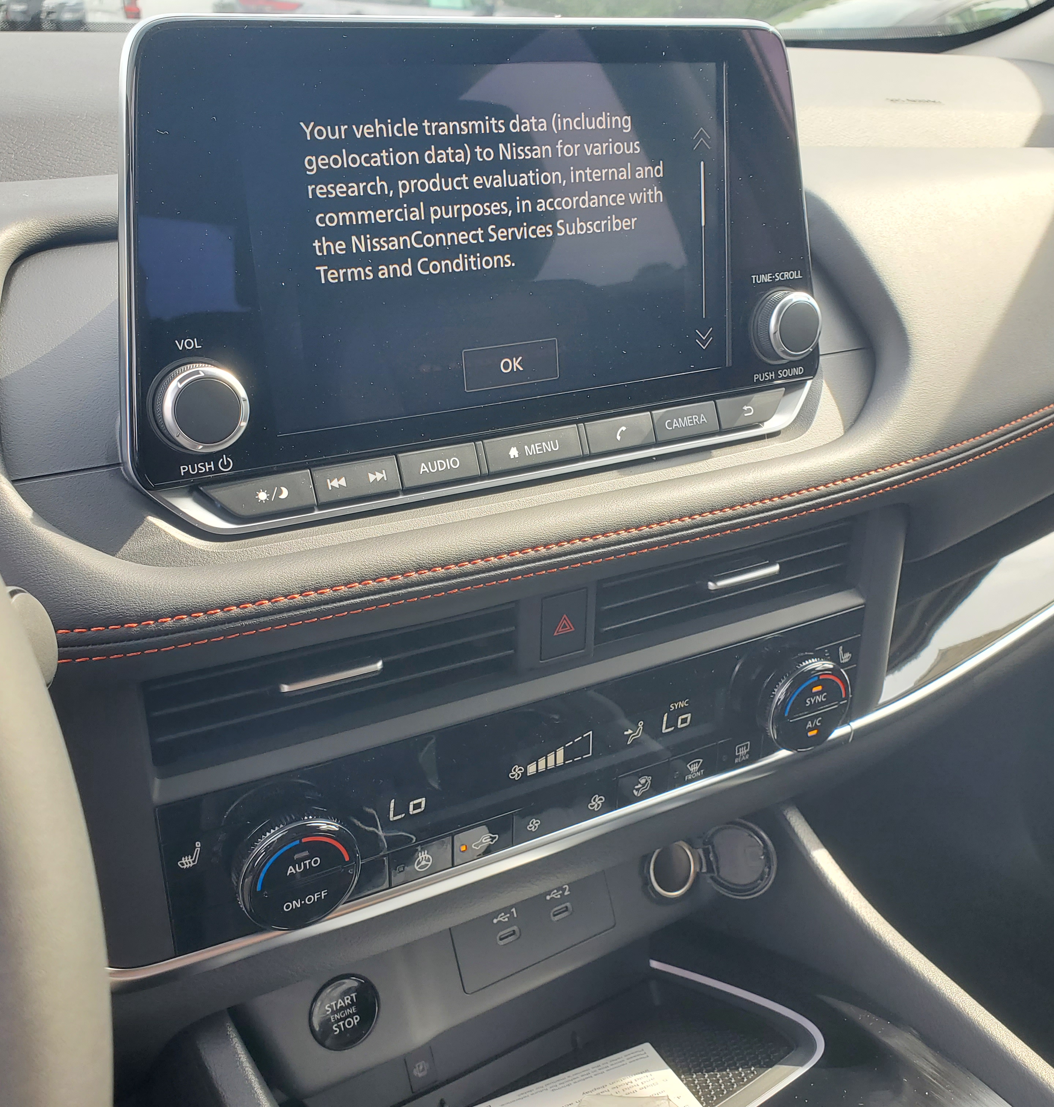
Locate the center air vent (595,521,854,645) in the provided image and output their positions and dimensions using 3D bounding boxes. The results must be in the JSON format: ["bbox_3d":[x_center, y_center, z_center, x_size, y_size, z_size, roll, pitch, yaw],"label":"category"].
[{"bbox_3d":[0.076,0.009,0.434,0.124,0.030,0.025,-13,26,-28],"label":"center air vent"}]

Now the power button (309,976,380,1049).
[{"bbox_3d":[-0.071,0.178,0.430,0.029,0.029,0.010,-12,4,-26],"label":"power button"}]

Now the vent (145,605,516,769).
[{"bbox_3d":[-0.062,0.039,0.366,0.124,0.030,0.025,-11,25,-24],"label":"vent"}]

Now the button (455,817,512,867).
[{"bbox_3d":[-0.017,0.103,0.403,0.024,0.015,0.008,-12,26,-26],"label":"button"}]

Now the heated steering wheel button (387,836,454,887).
[{"bbox_3d":[-0.038,0.107,0.393,0.024,0.015,0.008,-12,26,-26],"label":"heated steering wheel button"}]

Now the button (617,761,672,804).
[{"bbox_3d":[0.044,0.089,0.433,0.024,0.015,0.008,-12,26,-26],"label":"button"}]

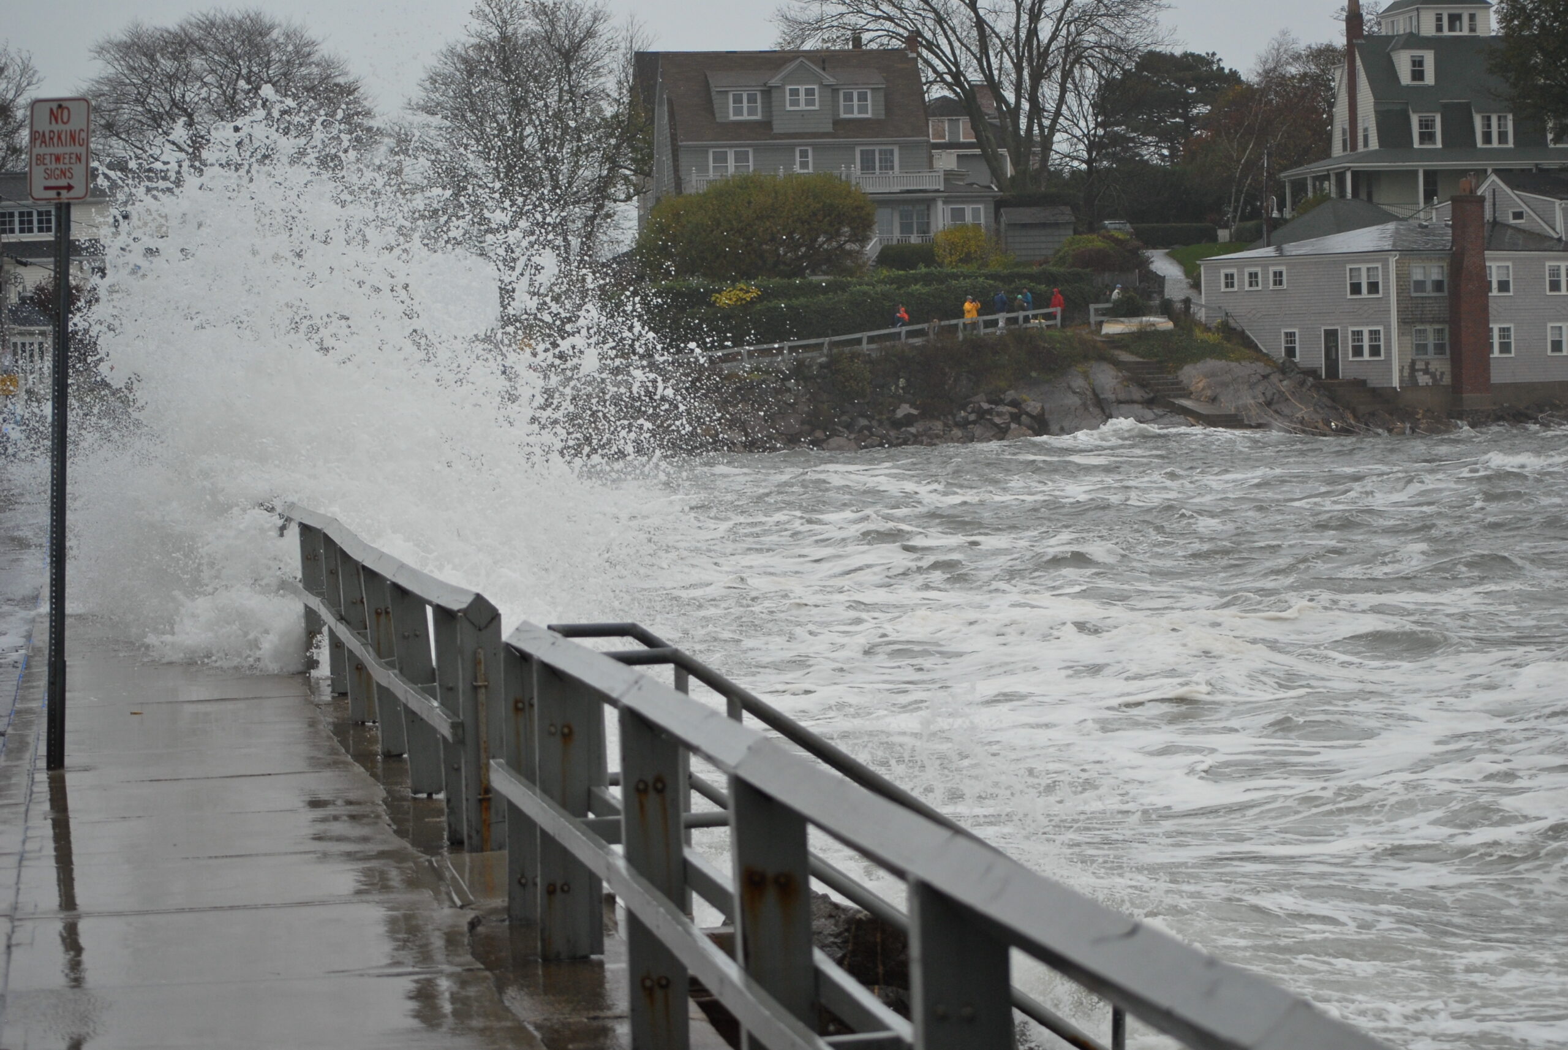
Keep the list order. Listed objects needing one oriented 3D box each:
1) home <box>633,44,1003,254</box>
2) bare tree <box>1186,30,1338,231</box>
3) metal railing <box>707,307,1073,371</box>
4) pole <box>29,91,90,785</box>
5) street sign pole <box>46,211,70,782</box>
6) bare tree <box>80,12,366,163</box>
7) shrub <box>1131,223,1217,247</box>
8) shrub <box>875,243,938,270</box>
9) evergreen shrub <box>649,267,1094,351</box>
[{"bbox_3d":[1.500,-18.350,176.000,15.500,10.400,12.000,-3,3,-15],"label":"home"},{"bbox_3d":[27.223,-22.147,204.000,8.400,11.800,7.500,-2,3,0],"label":"bare tree"},{"bbox_3d":[4.223,-7.755,149.500,14.874,2.159,0.300,-2,3,0],"label":"metal railing"},{"bbox_3d":[-3.119,-0.390,15.400,0.305,2.890,0.055,2,3,23],"label":"pole"},{"bbox_3d":[-3.127,-0.169,15.400,0.080,2.470,0.045,2,3,23],"label":"street sign pole"},{"bbox_3d":[-26.783,-18.260,172.000,13.300,13.000,12.500,-2,3,0],"label":"bare tree"},{"bbox_3d":[21.598,-16.000,198.000,4.571,1.137,1.300,-2,3,0],"label":"shrub"},{"bbox_3d":[5.753,-12.599,168.000,2.900,1.250,1.300,-3,3,-15],"label":"shrub"},{"bbox_3d":[3.628,-9.344,154.000,19.282,3.000,4.000,-2,3,-3],"label":"evergreen shrub"}]

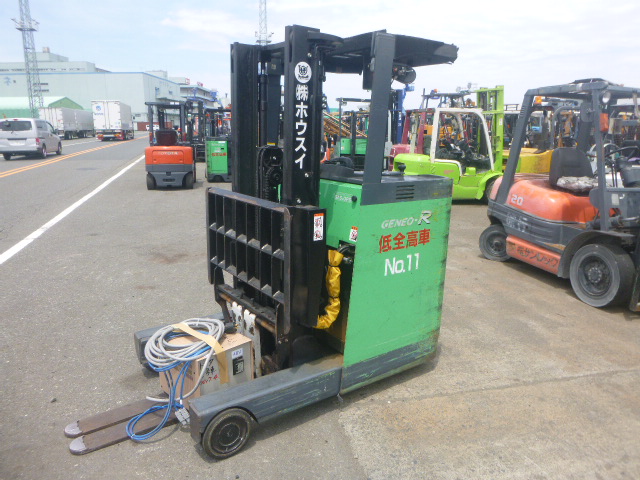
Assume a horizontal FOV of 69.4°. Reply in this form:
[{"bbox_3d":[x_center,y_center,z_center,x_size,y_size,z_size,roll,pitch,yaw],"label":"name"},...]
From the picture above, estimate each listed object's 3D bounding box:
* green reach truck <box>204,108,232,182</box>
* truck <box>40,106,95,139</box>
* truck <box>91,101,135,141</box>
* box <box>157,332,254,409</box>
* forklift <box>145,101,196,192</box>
[{"bbox_3d":[-2.852,-2.835,13.738,1.090,2.070,2.100,-3,14,-15],"label":"green reach truck"},{"bbox_3d":[-32.564,-15.088,59.718,2.450,3.650,15.300,-3,14,-15],"label":"truck"},{"bbox_3d":[-21.636,-12.617,48.996,2.490,3.750,11.000,-3,14,-15],"label":"truck"},{"bbox_3d":[-0.660,0.729,2.680,0.390,0.330,0.357,13,18,40],"label":"box"},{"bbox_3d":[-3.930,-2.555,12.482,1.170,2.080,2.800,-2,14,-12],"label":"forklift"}]

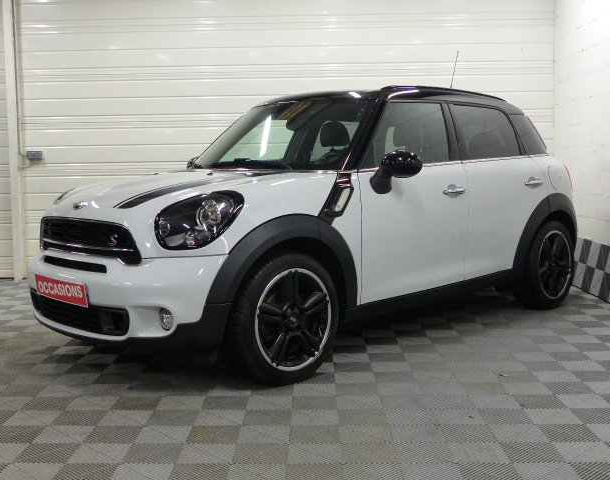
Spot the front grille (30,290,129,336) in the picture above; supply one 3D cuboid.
[{"bbox_3d":[-1.133,0.353,3.635,0.110,0.155,1.000,-6,8,-45],"label":"front grille"}]

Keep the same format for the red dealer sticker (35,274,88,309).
[{"bbox_3d":[-1.183,0.243,3.590,0.012,0.110,0.520,-11,11,-44],"label":"red dealer sticker"}]

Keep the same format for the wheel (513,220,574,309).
[{"bbox_3d":[1.723,0.177,5.389,0.648,0.648,0.225,-6,8,-45],"label":"wheel"}]

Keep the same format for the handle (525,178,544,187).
[{"bbox_3d":[1.567,-0.390,5.056,0.210,0.037,0.045,-6,8,-45],"label":"handle"}]

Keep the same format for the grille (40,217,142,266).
[{"bbox_3d":[-1.113,-0.011,3.612,0.140,0.215,0.970,-6,8,-44],"label":"grille"}]

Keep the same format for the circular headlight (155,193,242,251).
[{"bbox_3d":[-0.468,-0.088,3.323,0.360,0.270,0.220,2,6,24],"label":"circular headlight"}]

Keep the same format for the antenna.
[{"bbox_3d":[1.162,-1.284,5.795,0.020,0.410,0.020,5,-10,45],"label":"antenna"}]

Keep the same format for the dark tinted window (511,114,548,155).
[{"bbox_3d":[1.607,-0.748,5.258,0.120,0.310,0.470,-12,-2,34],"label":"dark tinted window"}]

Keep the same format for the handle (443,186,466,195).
[{"bbox_3d":[0.885,-0.290,4.382,0.210,0.037,0.045,-6,8,-45],"label":"handle"}]

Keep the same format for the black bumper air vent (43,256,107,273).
[{"bbox_3d":[-1.150,0.122,3.594,0.070,0.055,0.630,-6,8,-44],"label":"black bumper air vent"}]

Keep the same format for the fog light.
[{"bbox_3d":[-0.597,0.342,3.253,0.060,0.100,0.098,-6,8,-45],"label":"fog light"}]

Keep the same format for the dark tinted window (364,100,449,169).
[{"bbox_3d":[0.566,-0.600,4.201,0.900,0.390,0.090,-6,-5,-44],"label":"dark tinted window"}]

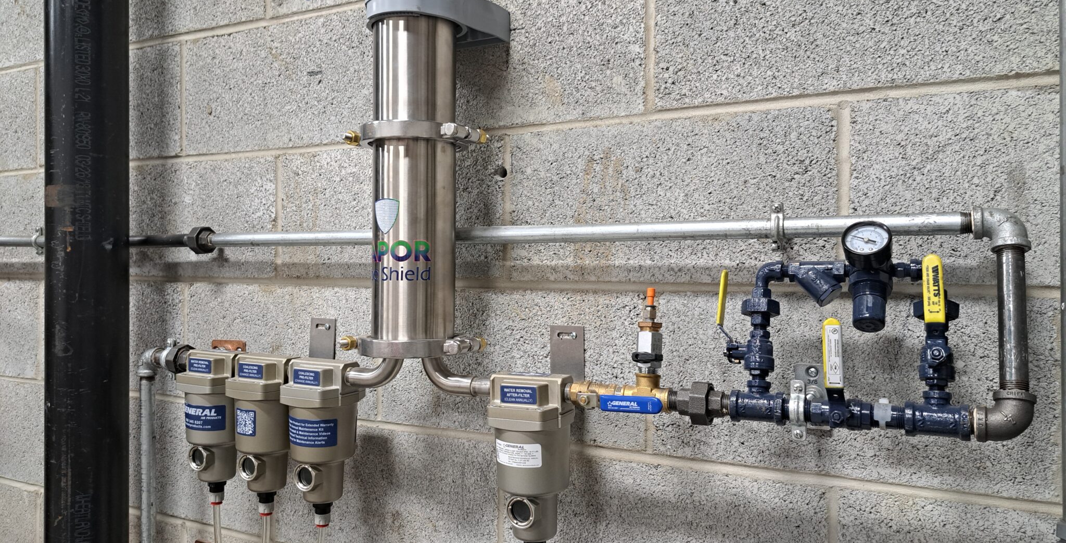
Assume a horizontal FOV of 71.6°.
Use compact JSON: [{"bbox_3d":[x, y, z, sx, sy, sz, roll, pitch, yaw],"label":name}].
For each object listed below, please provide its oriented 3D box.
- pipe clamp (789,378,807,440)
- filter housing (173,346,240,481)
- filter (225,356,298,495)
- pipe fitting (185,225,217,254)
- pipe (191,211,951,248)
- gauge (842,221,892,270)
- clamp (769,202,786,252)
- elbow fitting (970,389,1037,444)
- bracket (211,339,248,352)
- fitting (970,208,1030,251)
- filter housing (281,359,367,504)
[{"bbox_3d":[0.256,0.133,0.713,0.015,0.058,0.032,0,1,27],"label":"pipe clamp"},{"bbox_3d":[-0.457,0.207,1.063,0.090,0.186,0.088,0,1,27],"label":"filter housing"},{"bbox_3d":[-0.368,0.212,1.021,0.093,0.191,0.090,0,1,27],"label":"filter"},{"bbox_3d":[-0.523,-0.050,1.159,0.046,0.044,0.044,0,1,27],"label":"pipe fitting"},{"bbox_3d":[-0.046,-0.047,0.921,1.030,0.021,0.021,0,1,27],"label":"pipe"},{"bbox_3d":[0.303,-0.022,0.669,0.041,0.041,0.026,0,-38,27],"label":"gauge"},{"bbox_3d":[0.250,-0.046,0.758,0.013,0.051,0.030,0,1,27],"label":"clamp"},{"bbox_3d":[0.406,0.124,0.636,0.044,0.044,0.032,0,-12,27],"label":"elbow fitting"},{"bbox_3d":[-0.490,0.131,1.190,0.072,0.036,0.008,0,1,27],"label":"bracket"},{"bbox_3d":[0.432,-0.039,0.681,0.046,0.044,0.031,0,1,27],"label":"fitting"},{"bbox_3d":[-0.277,0.212,0.976,0.093,0.191,0.090,0,1,27],"label":"filter housing"}]

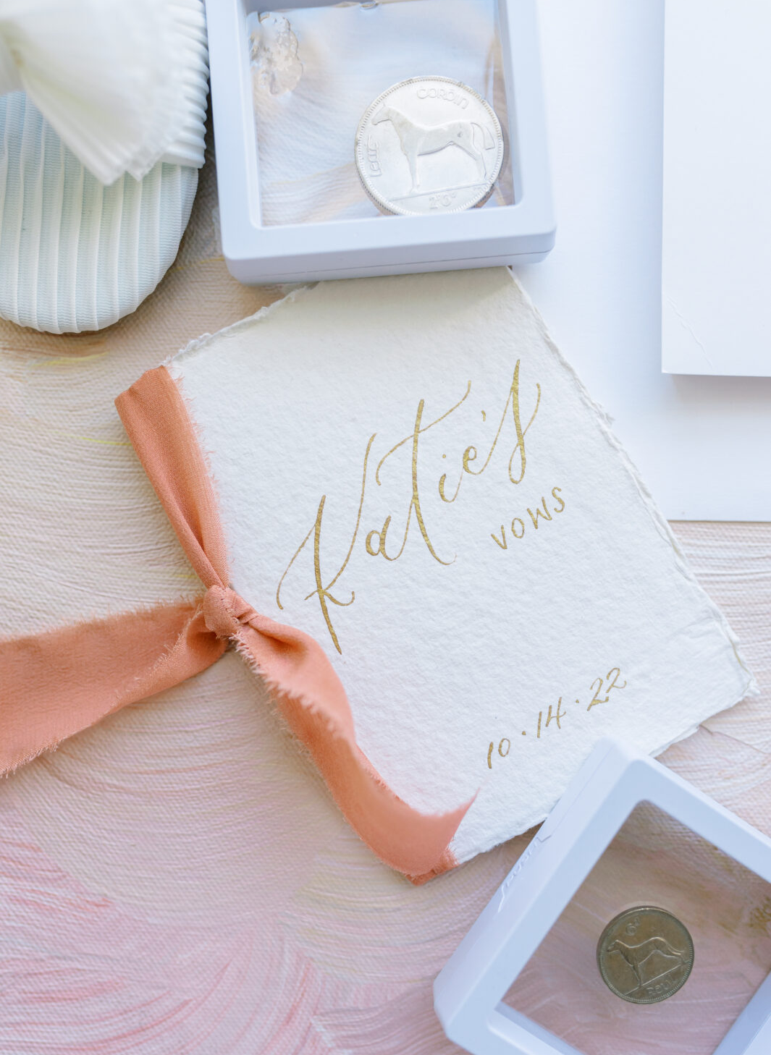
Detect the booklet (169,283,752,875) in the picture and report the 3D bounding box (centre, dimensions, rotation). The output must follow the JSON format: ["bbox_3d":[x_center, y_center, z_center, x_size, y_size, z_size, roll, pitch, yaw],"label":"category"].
[{"bbox_3d":[0.012,0.003,0.254,0.088,0.006,0.127,-31,89,-1],"label":"booklet"}]

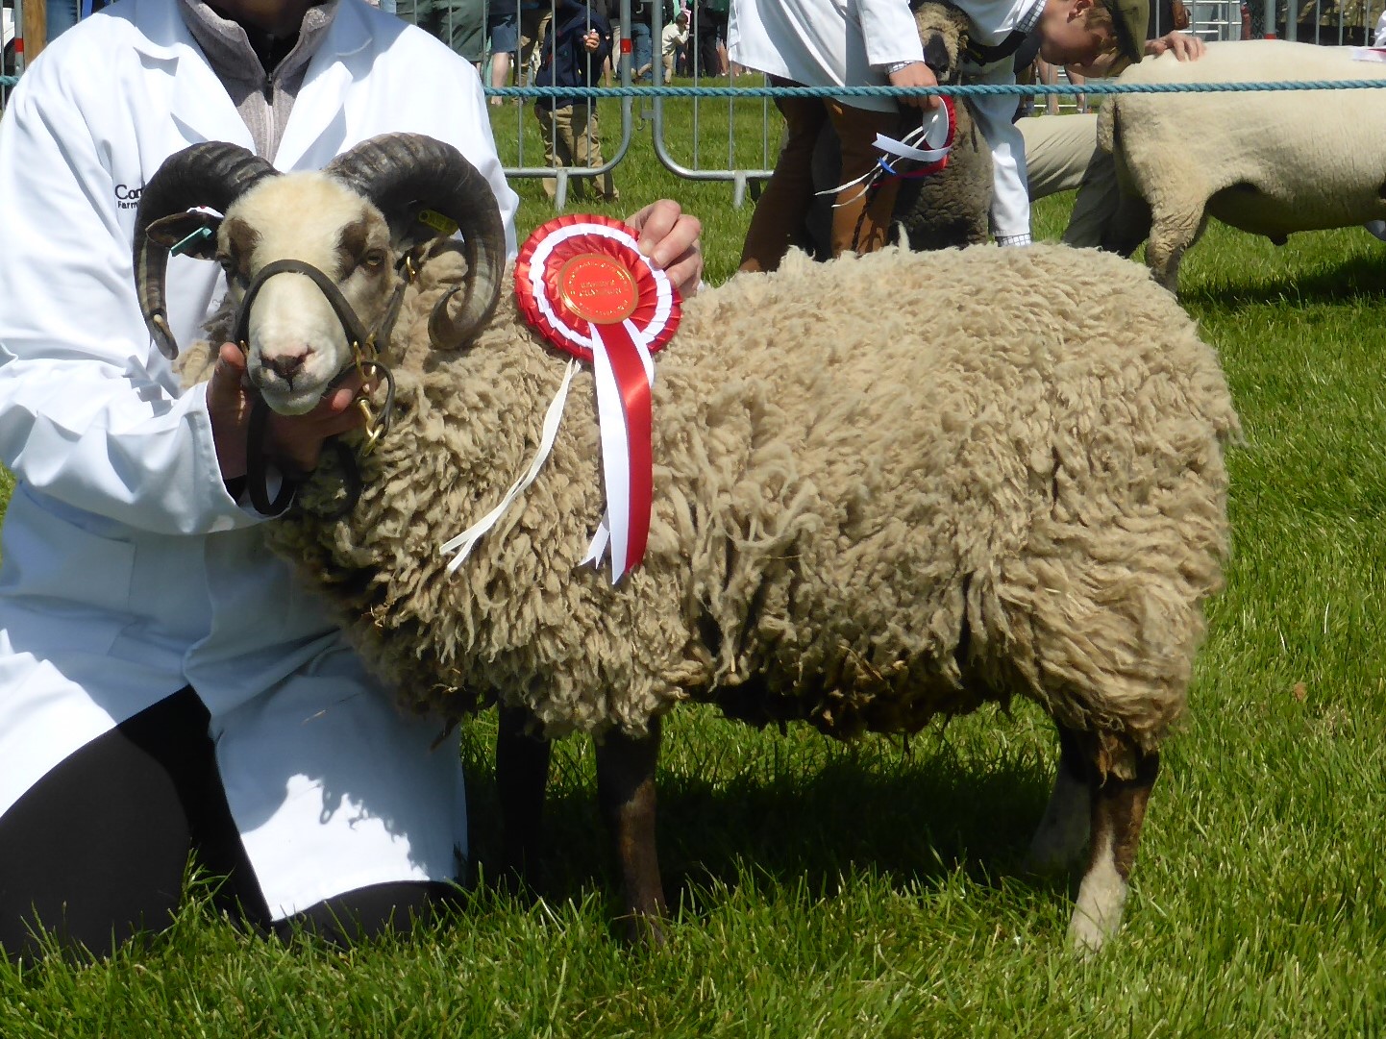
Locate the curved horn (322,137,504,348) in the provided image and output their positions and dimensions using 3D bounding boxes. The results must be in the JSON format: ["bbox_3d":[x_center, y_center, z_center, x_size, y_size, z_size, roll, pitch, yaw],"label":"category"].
[{"bbox_3d":[-0.252,-0.252,1.780,0.155,0.190,0.150,3,12,14],"label":"curved horn"}]

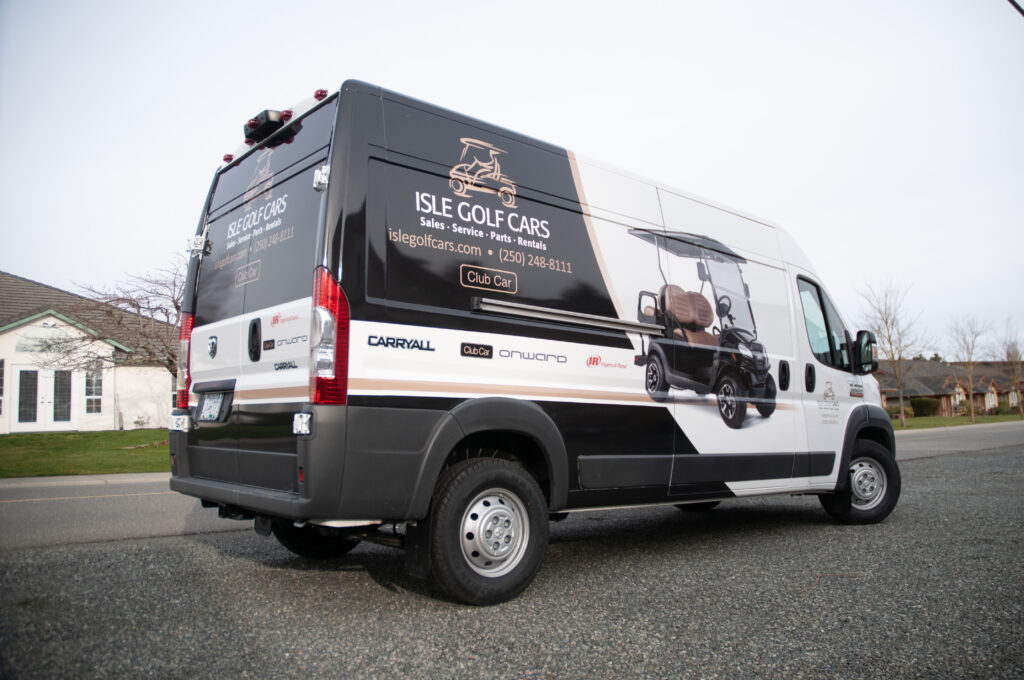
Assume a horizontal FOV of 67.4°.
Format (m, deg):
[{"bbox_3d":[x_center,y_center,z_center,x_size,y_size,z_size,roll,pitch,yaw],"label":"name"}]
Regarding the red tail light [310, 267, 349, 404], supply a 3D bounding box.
[{"bbox_3d":[-0.823,-0.024,3.413,0.150,0.610,0.180,4,-7,-40],"label":"red tail light"}]

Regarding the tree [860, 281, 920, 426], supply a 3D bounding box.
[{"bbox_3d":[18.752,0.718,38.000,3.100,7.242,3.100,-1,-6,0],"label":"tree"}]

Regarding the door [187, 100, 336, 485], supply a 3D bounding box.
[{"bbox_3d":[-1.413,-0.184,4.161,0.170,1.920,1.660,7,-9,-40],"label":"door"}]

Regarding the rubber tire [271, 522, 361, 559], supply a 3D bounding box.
[{"bbox_3d":[-1.283,1.127,5.305,0.740,0.735,0.230,4,-7,-40],"label":"rubber tire"}]

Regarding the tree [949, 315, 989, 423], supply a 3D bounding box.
[{"bbox_3d":[28.271,1.765,47.500,2.600,6.789,2.600,-1,-6,0],"label":"tree"}]

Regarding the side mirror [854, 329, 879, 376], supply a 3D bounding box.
[{"bbox_3d":[2.898,0.106,6.267,0.155,0.370,0.220,4,-7,-40],"label":"side mirror"}]

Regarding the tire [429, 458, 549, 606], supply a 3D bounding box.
[{"bbox_3d":[-0.130,0.979,3.943,0.740,0.735,0.230,4,-7,-40],"label":"tire"}]

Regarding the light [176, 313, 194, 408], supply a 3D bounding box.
[{"bbox_3d":[-2.027,0.132,4.836,0.150,0.610,0.180,4,-7,-40],"label":"light"}]

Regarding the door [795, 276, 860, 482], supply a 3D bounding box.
[{"bbox_3d":[2.546,0.282,6.220,1.060,1.690,0.220,4,-7,-40],"label":"door"}]

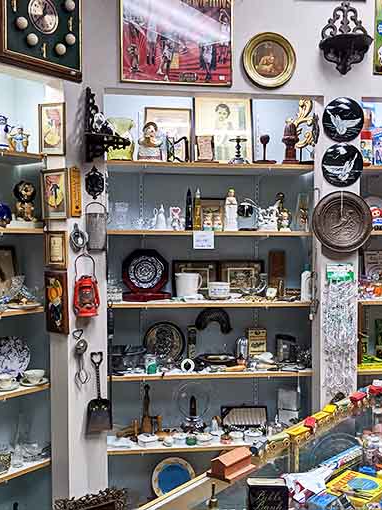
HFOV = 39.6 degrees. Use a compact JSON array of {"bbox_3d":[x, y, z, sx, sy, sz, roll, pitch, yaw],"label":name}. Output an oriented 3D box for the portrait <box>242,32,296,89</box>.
[{"bbox_3d":[0.386,-0.953,2.600,0.267,0.274,0.035,0,2,-6],"label":"portrait"}]

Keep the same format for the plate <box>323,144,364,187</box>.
[{"bbox_3d":[0.726,-0.427,2.540,0.204,0.204,0.022,0,2,-6],"label":"plate"}]

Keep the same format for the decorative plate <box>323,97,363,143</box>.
[{"bbox_3d":[0.767,-0.682,2.670,0.218,0.222,0.025,0,2,-6],"label":"decorative plate"}]

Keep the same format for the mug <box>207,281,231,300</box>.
[{"bbox_3d":[0.149,0.188,2.750,0.113,0.083,0.117,0,2,-6],"label":"mug"}]

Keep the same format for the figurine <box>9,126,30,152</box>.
[{"bbox_3d":[-0.761,-0.514,2.360,0.087,0.115,0.058,-1,2,-19],"label":"figurine"}]

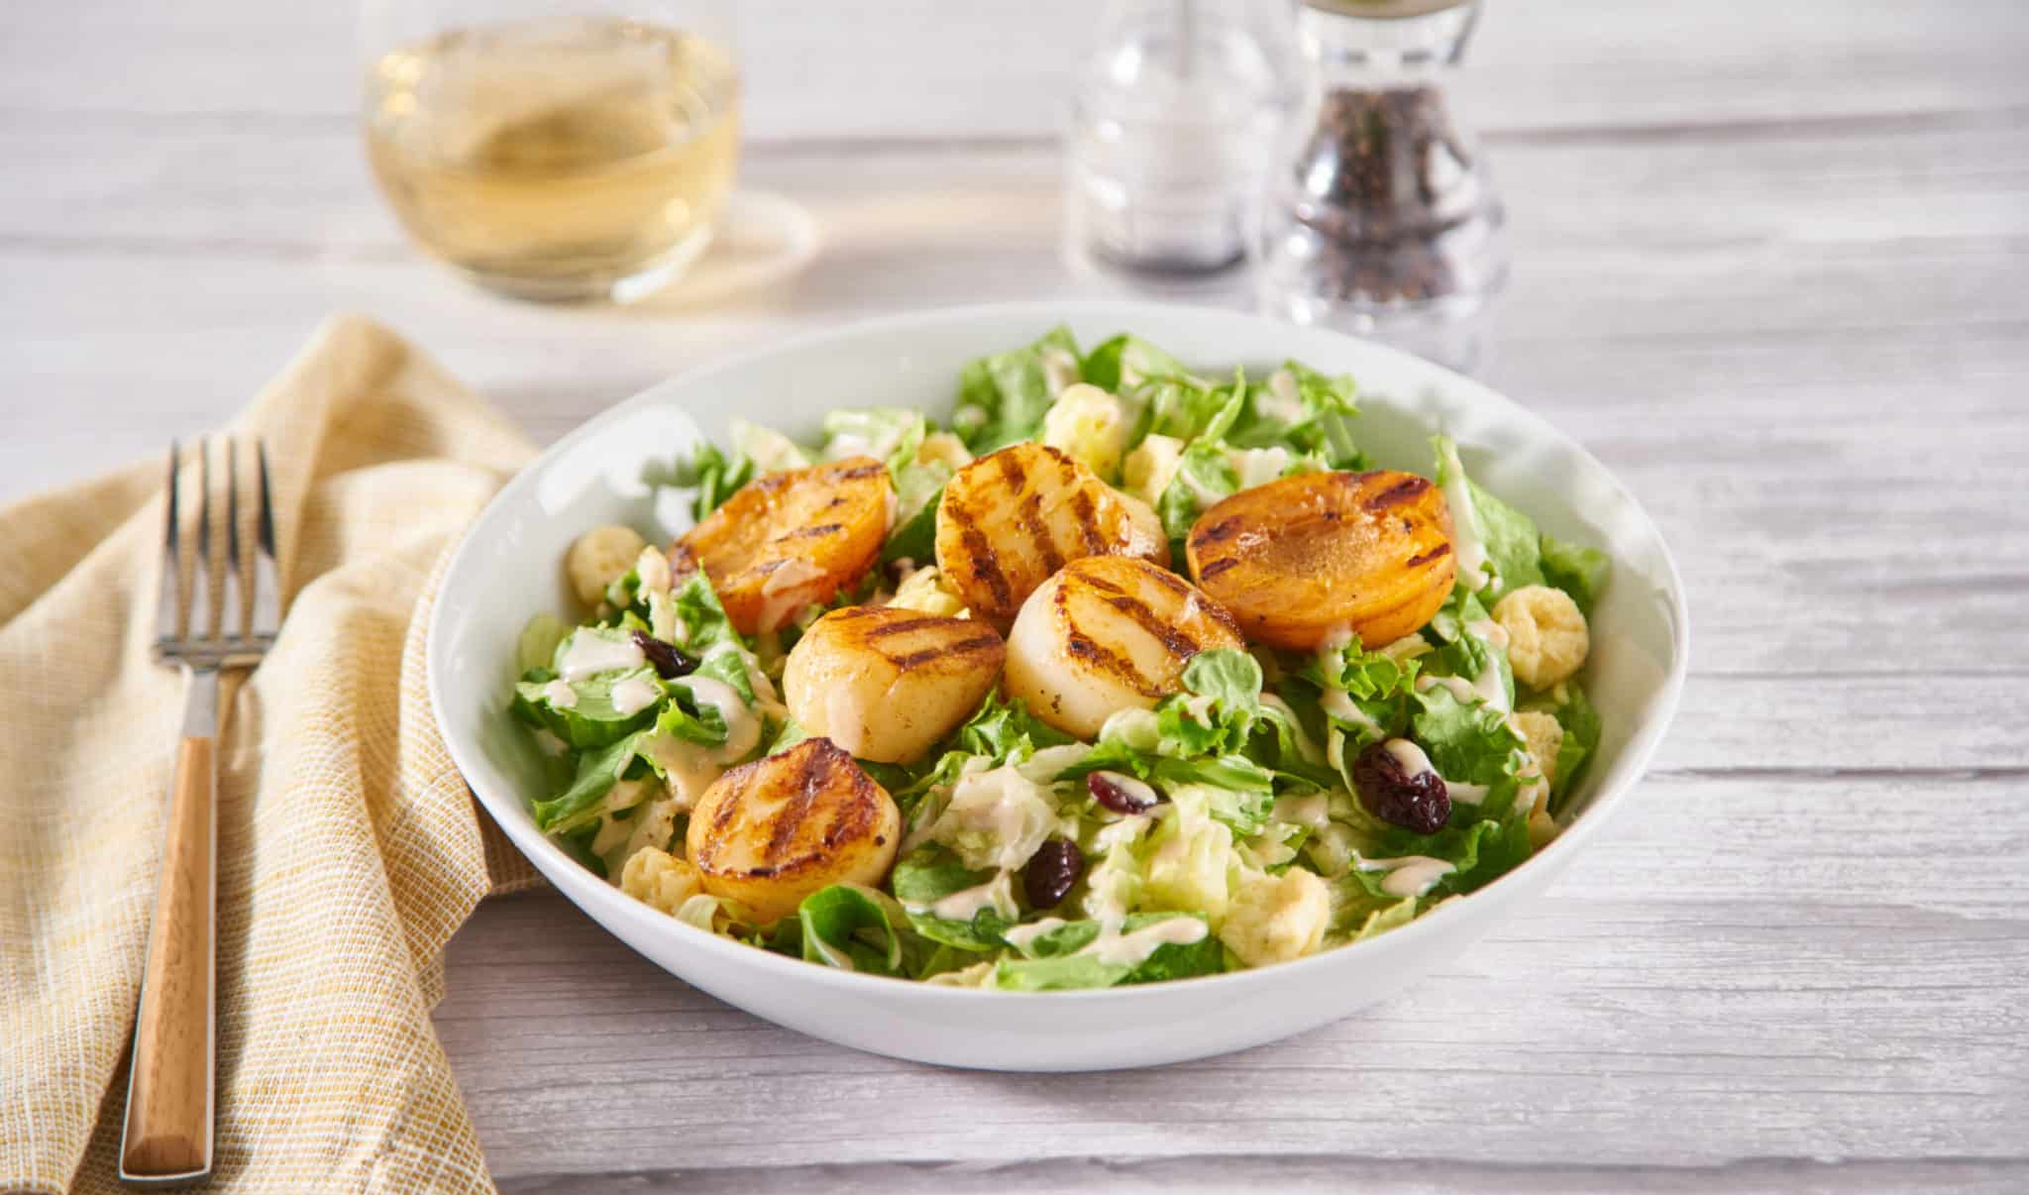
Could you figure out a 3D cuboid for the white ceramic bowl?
[{"bbox_3d":[0.008,0.023,1.106,0.232,0.046,0.232,-1,33,1],"label":"white ceramic bowl"}]

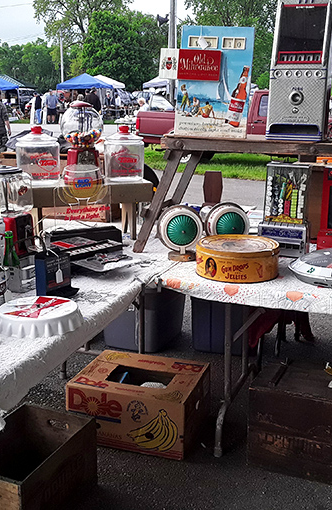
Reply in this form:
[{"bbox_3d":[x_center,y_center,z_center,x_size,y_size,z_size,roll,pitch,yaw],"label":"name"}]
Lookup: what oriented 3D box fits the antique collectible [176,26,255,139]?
[{"bbox_3d":[0.205,-0.705,2.514,0.297,0.461,0.050,3,-3,15],"label":"antique collectible"}]

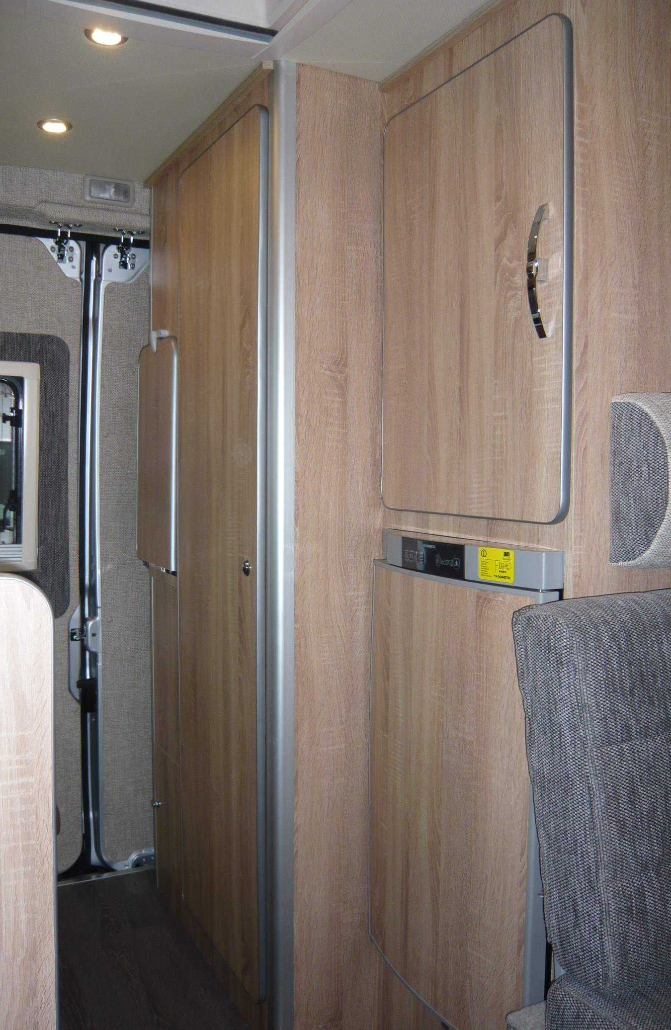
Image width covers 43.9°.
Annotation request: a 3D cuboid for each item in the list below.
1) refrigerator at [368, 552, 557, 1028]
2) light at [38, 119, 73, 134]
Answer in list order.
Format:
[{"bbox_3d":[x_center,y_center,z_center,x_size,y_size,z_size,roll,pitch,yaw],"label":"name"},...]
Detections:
[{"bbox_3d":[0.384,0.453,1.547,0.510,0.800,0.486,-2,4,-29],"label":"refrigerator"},{"bbox_3d":[-0.615,-0.850,1.831,0.075,0.023,0.075,-2,4,-29],"label":"light"}]

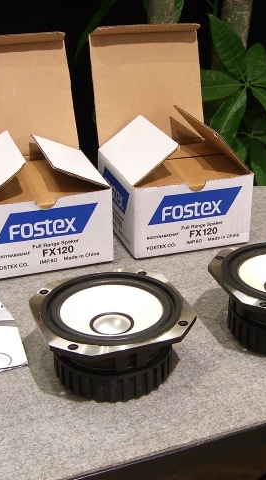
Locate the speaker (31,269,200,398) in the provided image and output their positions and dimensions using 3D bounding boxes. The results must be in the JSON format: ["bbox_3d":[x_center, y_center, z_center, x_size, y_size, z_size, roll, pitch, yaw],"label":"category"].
[{"bbox_3d":[-0.018,0.083,0.602,0.123,0.060,0.123,-9,26,-18],"label":"speaker"}]

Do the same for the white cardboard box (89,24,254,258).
[{"bbox_3d":[0.042,-0.128,0.848,0.142,0.231,0.176,-8,26,-16],"label":"white cardboard box"}]

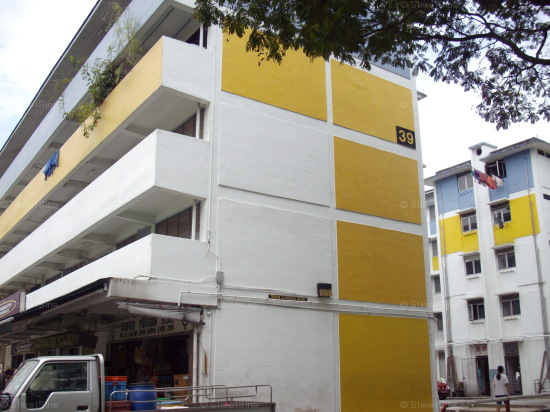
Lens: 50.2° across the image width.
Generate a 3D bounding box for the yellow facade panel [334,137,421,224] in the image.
[{"bbox_3d":[3.347,-0.753,18.836,3.691,2.323,0.080,11,-20,-33],"label":"yellow facade panel"}]

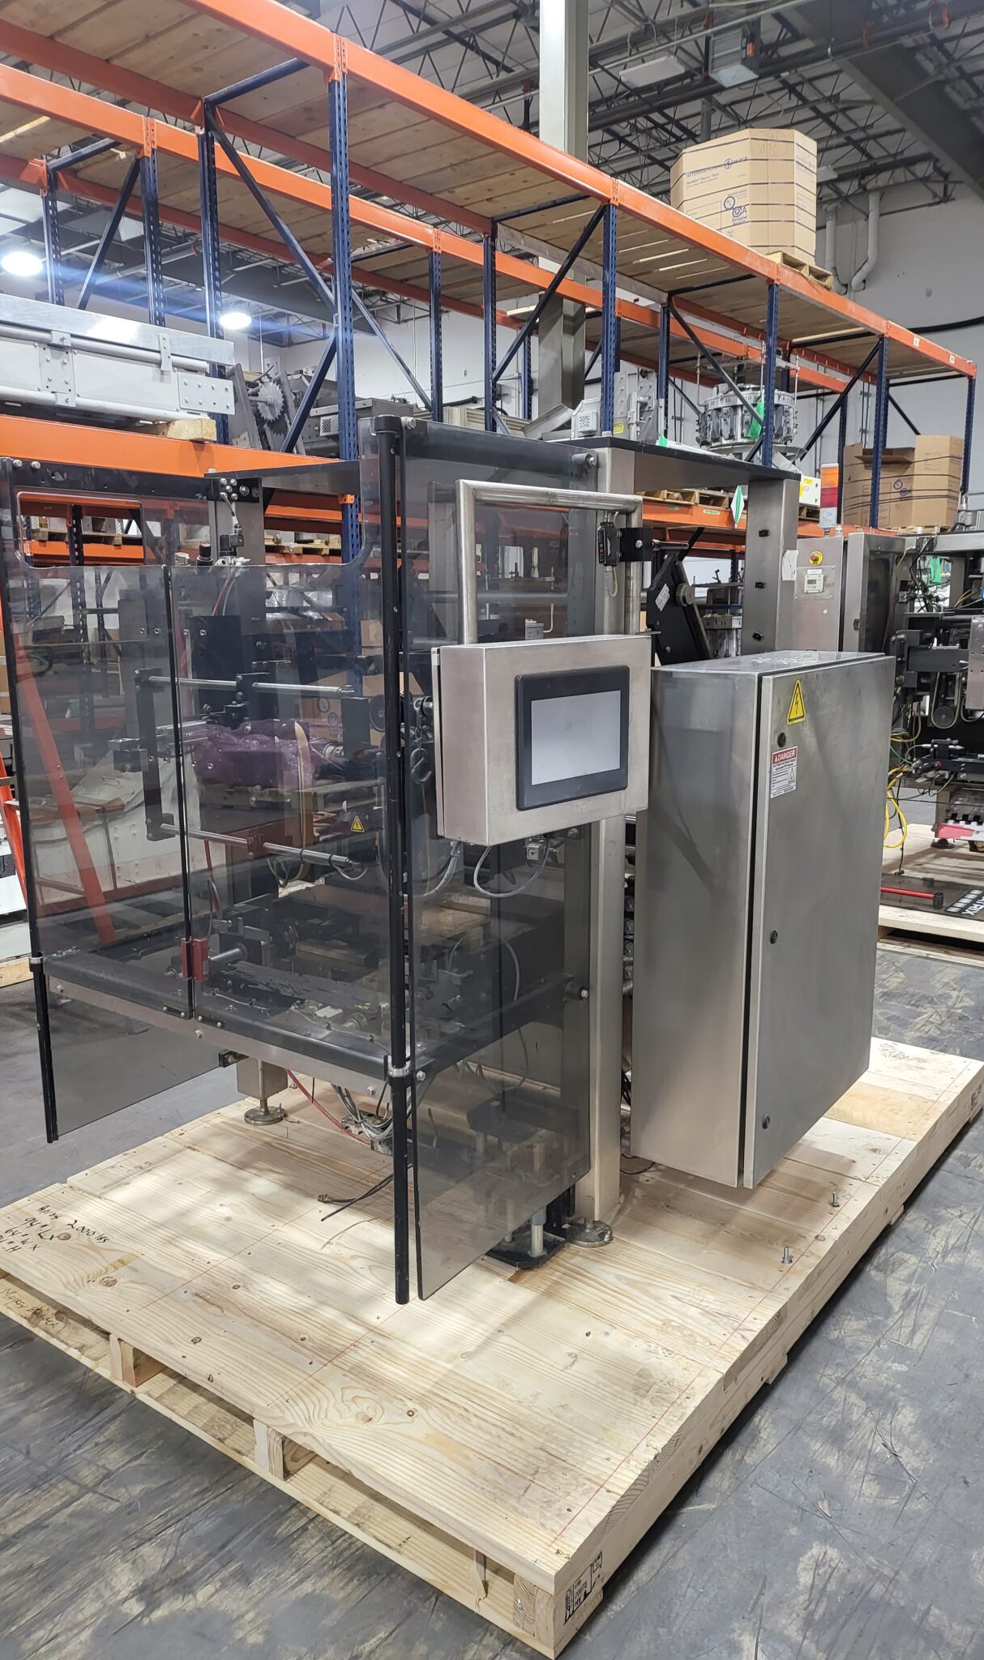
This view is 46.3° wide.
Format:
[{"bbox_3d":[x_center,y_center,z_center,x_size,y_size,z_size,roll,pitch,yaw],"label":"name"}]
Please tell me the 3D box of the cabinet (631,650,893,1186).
[{"bbox_3d":[0.667,0.152,2.767,0.296,1.098,0.803,7,13,35],"label":"cabinet"}]

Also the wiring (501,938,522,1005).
[{"bbox_3d":[0.043,0.301,2.450,0.040,0.135,0.050,7,13,36],"label":"wiring"}]

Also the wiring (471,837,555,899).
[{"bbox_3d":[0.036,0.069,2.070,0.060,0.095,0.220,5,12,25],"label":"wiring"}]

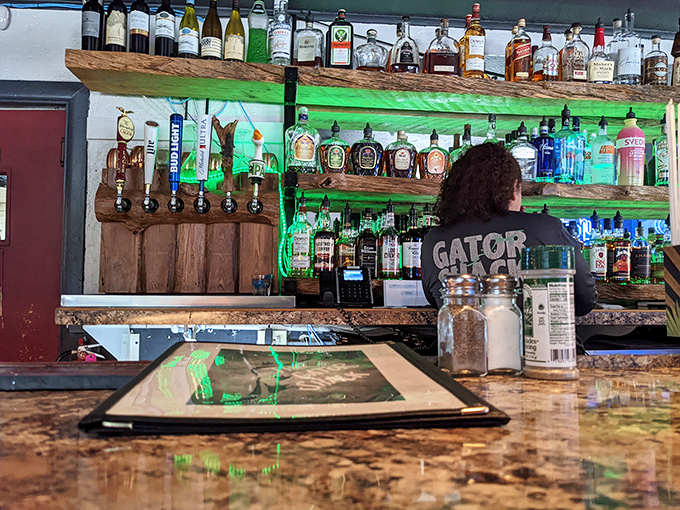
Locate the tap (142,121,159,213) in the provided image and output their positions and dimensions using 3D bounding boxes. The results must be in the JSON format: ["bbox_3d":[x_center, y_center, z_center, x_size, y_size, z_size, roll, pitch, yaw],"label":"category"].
[{"bbox_3d":[-0.718,-0.334,2.010,0.062,0.347,0.100,1,-2,-7],"label":"tap"}]

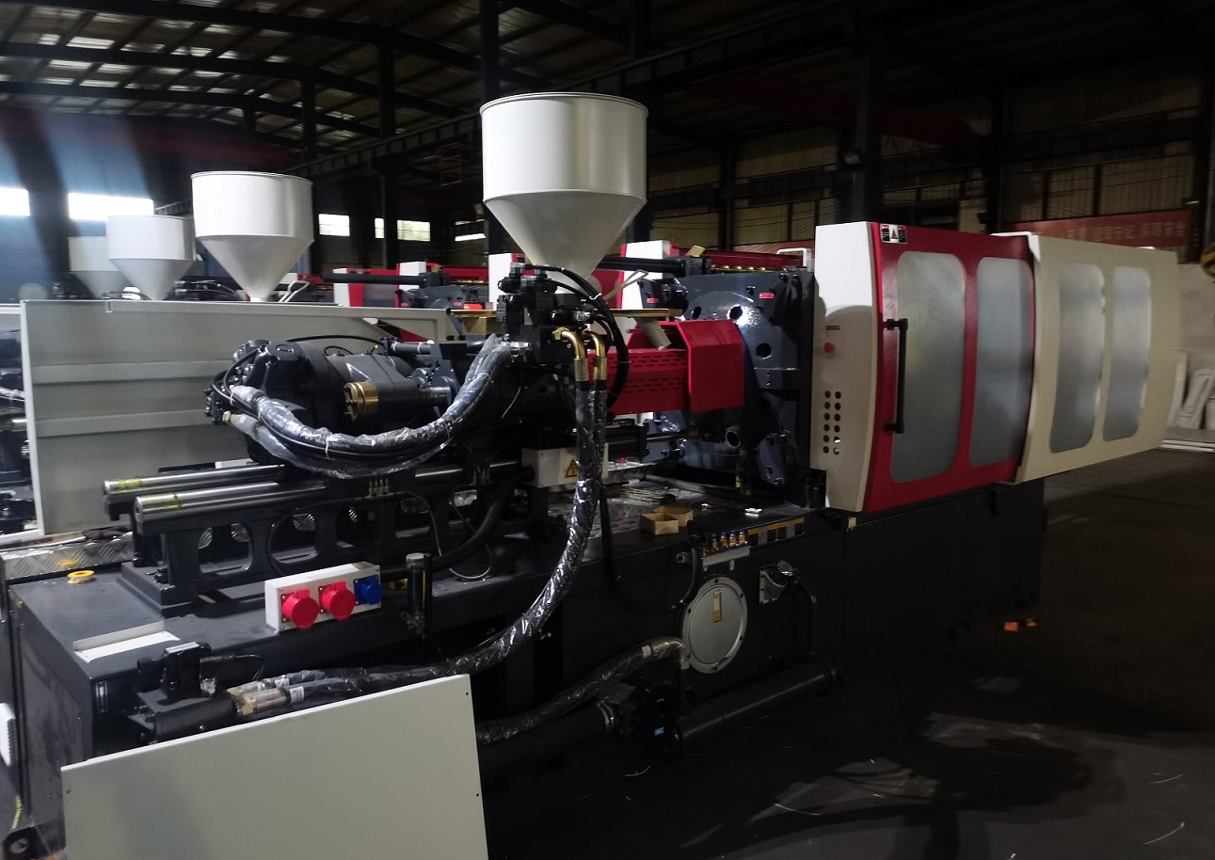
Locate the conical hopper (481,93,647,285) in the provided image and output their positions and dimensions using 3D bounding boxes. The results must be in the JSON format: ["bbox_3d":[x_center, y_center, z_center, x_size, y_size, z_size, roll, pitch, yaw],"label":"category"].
[{"bbox_3d":[-0.164,-0.867,3.504,0.636,0.694,0.636,0,7,0],"label":"conical hopper"}]

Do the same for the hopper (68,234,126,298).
[{"bbox_3d":[-5.141,-1.615,9.350,0.636,0.694,0.636,-6,10,-41],"label":"hopper"}]

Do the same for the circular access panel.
[{"bbox_3d":[0.413,0.729,3.422,0.382,0.382,0.030,-6,10,-41],"label":"circular access panel"}]

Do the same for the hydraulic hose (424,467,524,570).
[{"bbox_3d":[-0.423,0.284,2.933,0.392,0.302,0.111,-6,10,-41],"label":"hydraulic hose"}]

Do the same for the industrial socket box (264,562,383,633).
[{"bbox_3d":[-0.739,0.447,2.422,0.287,0.126,0.146,-6,10,-41],"label":"industrial socket box"}]

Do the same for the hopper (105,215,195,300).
[{"bbox_3d":[-3.740,-1.379,7.509,0.636,0.694,0.636,-6,10,-41],"label":"hopper"}]

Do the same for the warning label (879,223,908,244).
[{"bbox_3d":[1.233,-0.843,3.925,0.196,0.076,0.004,-6,3,-41],"label":"warning label"}]

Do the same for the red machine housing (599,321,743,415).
[{"bbox_3d":[0.168,-0.266,3.882,0.865,0.387,0.392,-6,10,-41],"label":"red machine housing"}]

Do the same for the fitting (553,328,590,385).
[{"bbox_3d":[-0.128,-0.263,3.207,0.050,0.188,0.141,-6,10,-41],"label":"fitting"}]

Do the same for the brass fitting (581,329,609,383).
[{"bbox_3d":[-0.063,-0.267,3.265,0.050,0.188,0.141,-6,10,-41],"label":"brass fitting"}]

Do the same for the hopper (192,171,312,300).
[{"bbox_3d":[-2.061,-1.103,5.346,0.636,0.694,0.636,-6,10,-41],"label":"hopper"}]

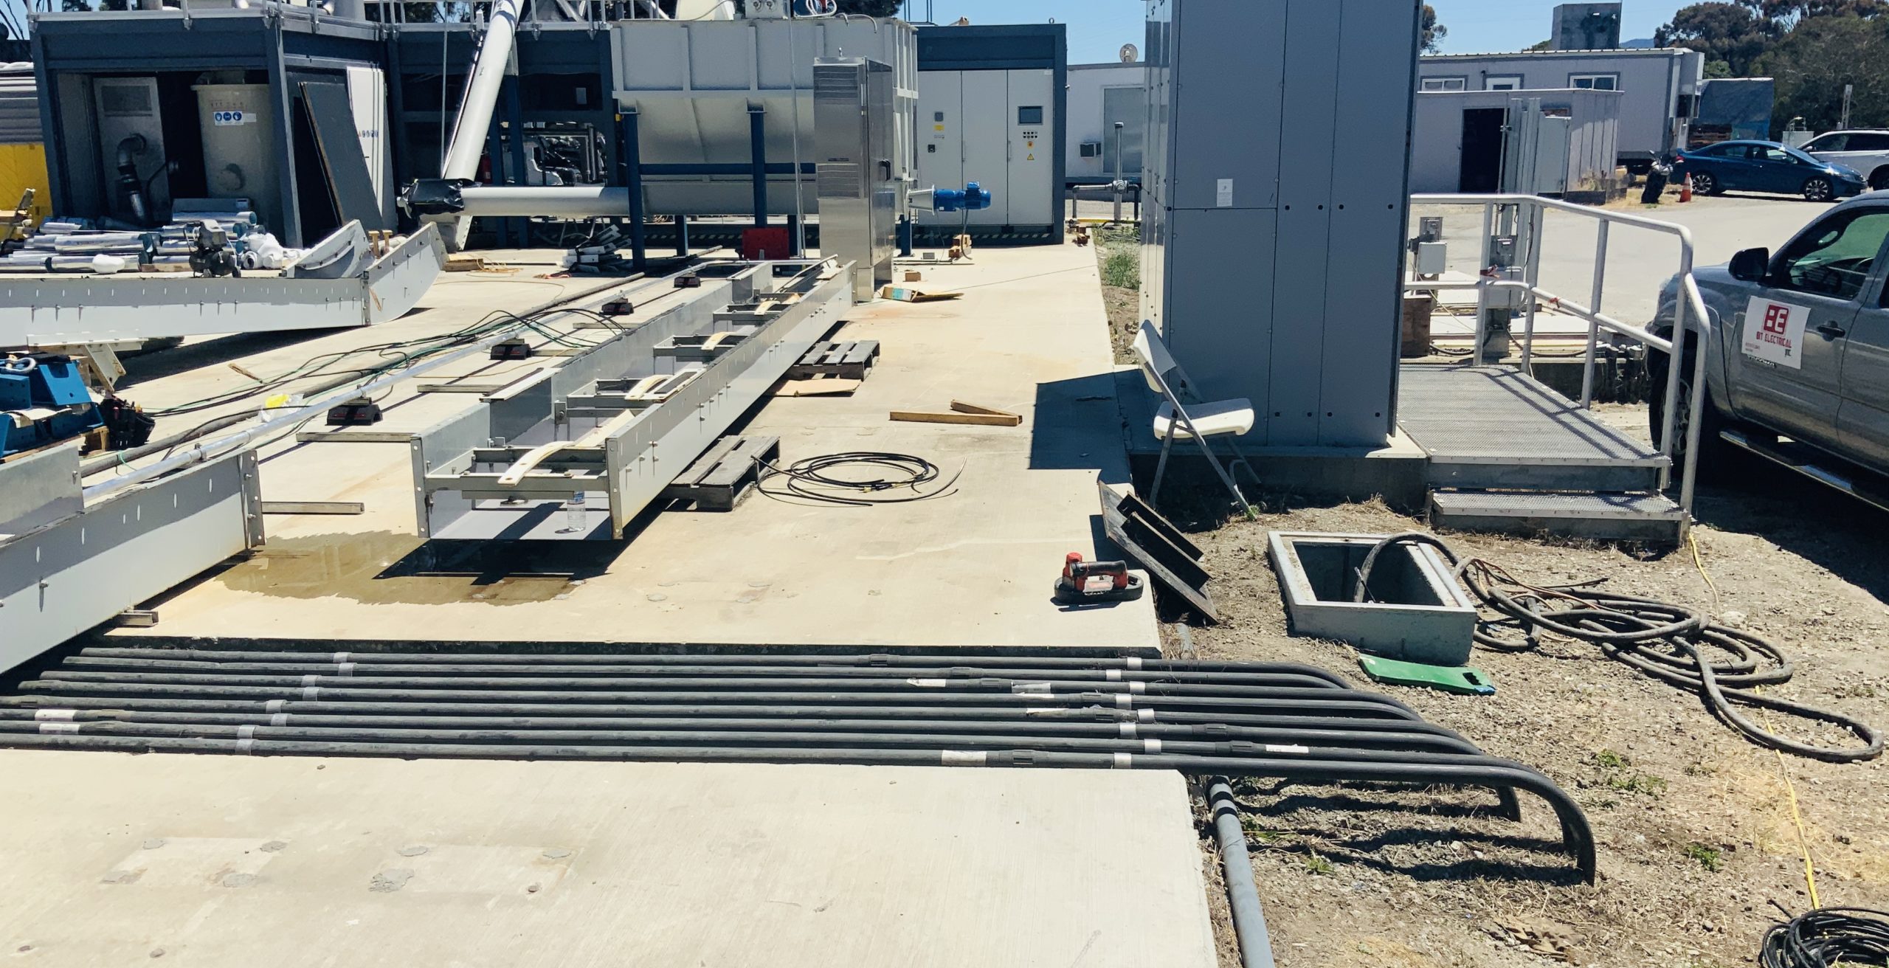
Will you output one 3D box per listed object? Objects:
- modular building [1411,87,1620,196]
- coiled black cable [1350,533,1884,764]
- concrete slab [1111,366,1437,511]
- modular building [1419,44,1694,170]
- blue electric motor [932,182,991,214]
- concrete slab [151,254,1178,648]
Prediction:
[{"bbox_3d":[13.370,-8.574,39.687,6.000,2.448,2.500,12,18,43],"label":"modular building"},{"bbox_3d":[2.272,0.414,5.287,1.550,0.400,1.250,7,15,29],"label":"coiled black cable"},{"bbox_3d":[1.666,-0.290,8.737,1.380,0.290,2.660,1,13,4],"label":"concrete slab"},{"bbox_3d":[16.550,-11.211,47.706,11.000,3.247,2.800,10,17,37],"label":"modular building"},{"bbox_3d":[0.193,-3.265,18.031,0.680,0.385,0.360,1,13,4],"label":"blue electric motor"},{"bbox_3d":[-3.418,-1.332,13.189,9.500,0.220,16.500,1,13,5],"label":"concrete slab"}]

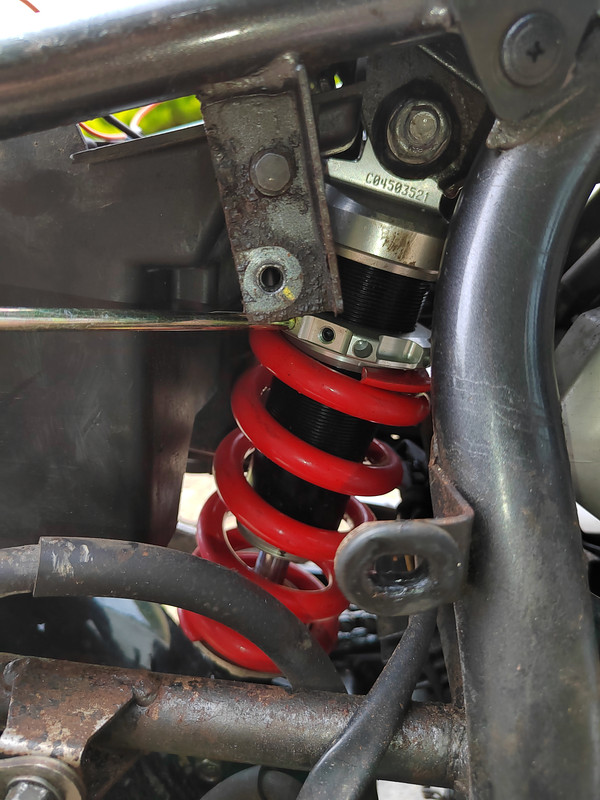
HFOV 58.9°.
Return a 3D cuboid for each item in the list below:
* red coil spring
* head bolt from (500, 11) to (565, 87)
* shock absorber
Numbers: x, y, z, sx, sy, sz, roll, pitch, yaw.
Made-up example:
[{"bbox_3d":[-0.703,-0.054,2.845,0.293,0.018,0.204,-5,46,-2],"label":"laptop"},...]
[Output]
[{"bbox_3d":[0.001,0.035,0.226,0.076,0.129,0.076,18,18,0],"label":"red coil spring"},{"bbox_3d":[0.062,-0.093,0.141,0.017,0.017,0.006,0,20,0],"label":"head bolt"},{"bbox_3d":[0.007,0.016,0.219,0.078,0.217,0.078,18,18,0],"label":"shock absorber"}]

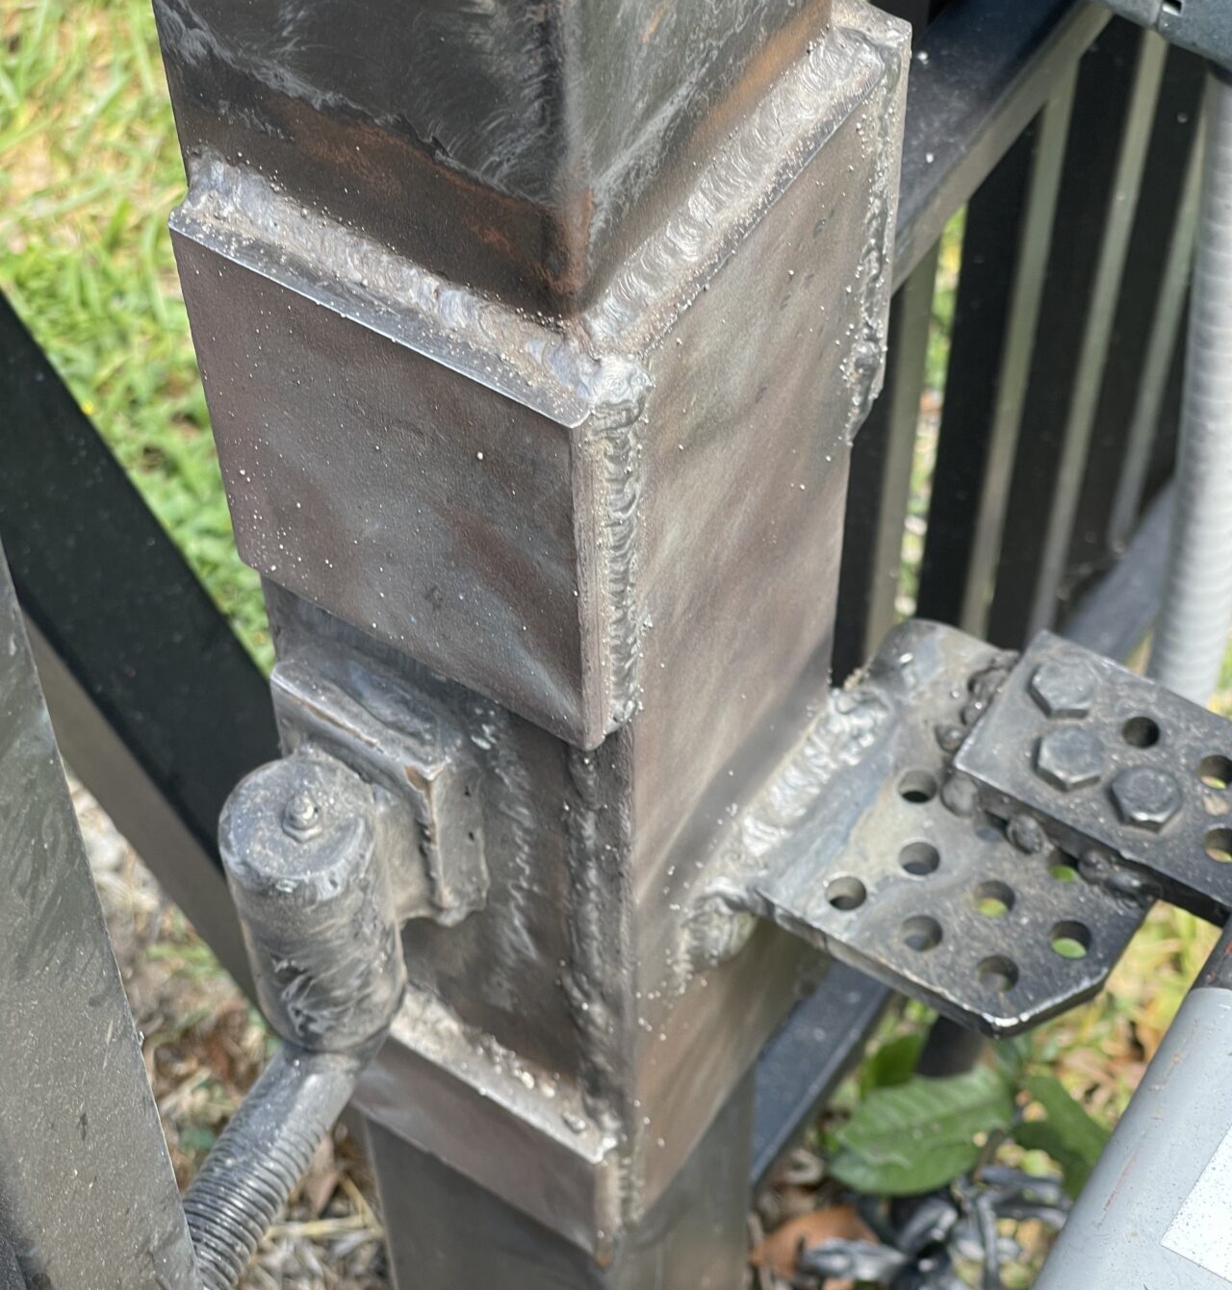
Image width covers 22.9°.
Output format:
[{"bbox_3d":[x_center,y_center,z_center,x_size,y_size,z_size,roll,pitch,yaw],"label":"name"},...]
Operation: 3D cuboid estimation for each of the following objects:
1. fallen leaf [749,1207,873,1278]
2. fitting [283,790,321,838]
[{"bbox_3d":[0.087,0.260,1.320,0.058,0.012,0.038,-16,54,-10],"label":"fallen leaf"},{"bbox_3d":[-0.076,0.041,0.735,0.009,0.009,0.009,-1,53,1],"label":"fitting"}]

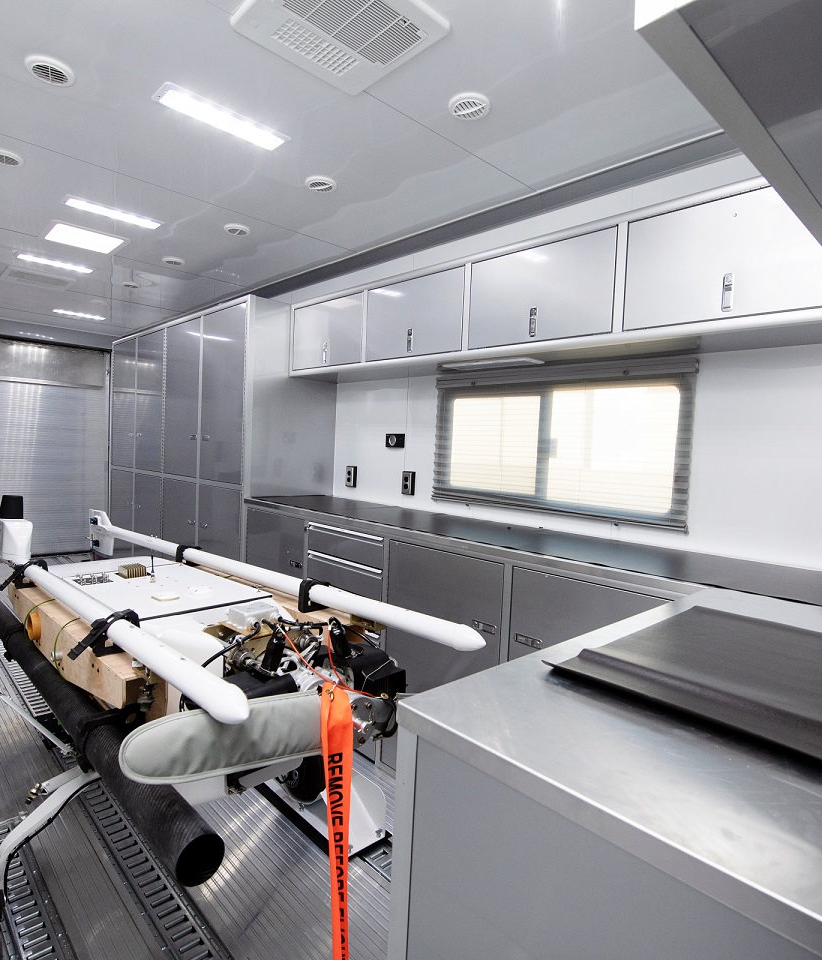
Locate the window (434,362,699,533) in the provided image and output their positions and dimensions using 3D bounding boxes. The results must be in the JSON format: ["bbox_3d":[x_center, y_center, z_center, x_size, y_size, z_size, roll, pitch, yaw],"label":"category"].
[{"bbox_3d":[0.533,-0.156,2.288,0.060,0.585,1.180,0,4,-45],"label":"window"}]

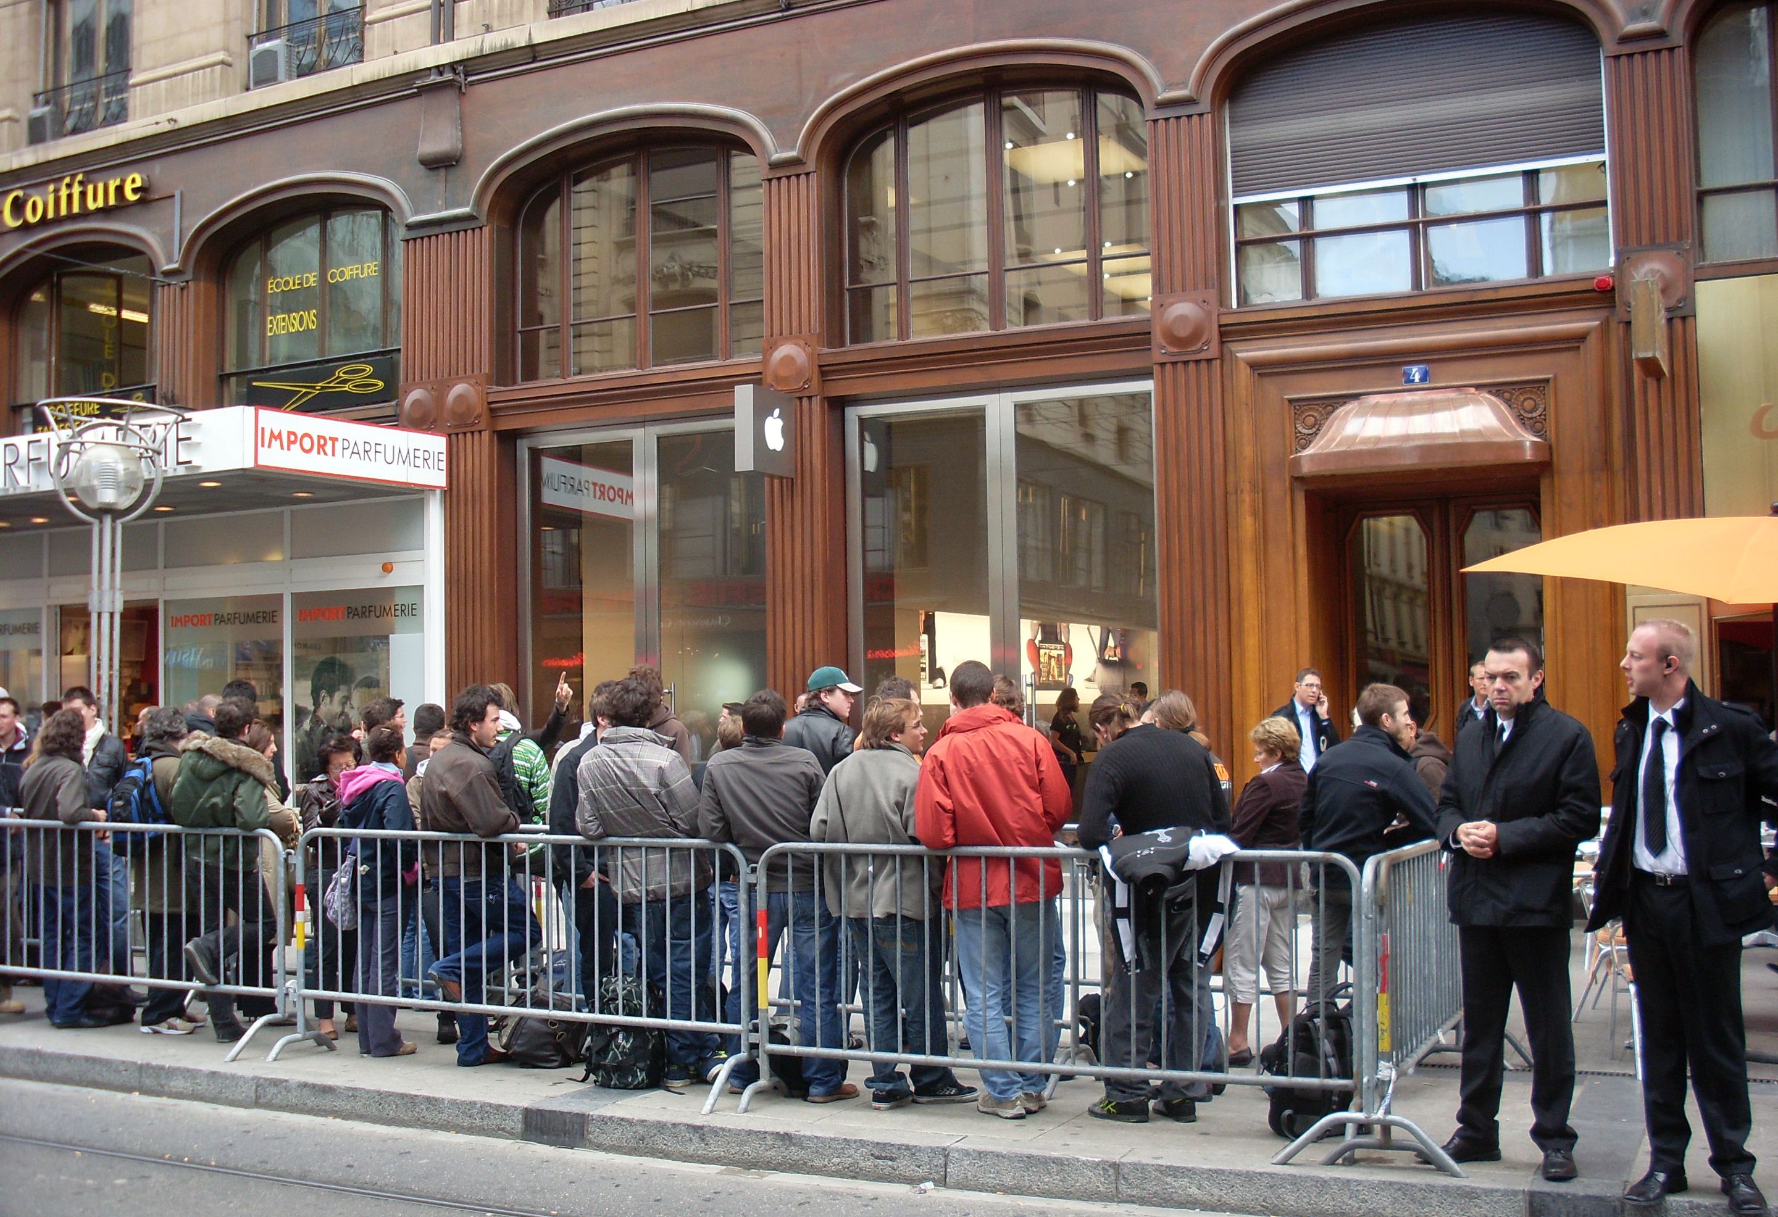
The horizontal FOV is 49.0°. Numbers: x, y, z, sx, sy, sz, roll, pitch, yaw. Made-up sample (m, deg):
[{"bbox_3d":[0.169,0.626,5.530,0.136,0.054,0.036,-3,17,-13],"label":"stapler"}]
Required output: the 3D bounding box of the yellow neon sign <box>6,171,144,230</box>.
[{"bbox_3d":[-8.958,-4.527,21.498,2.300,0.450,0.130,-3,-5,29],"label":"yellow neon sign"}]

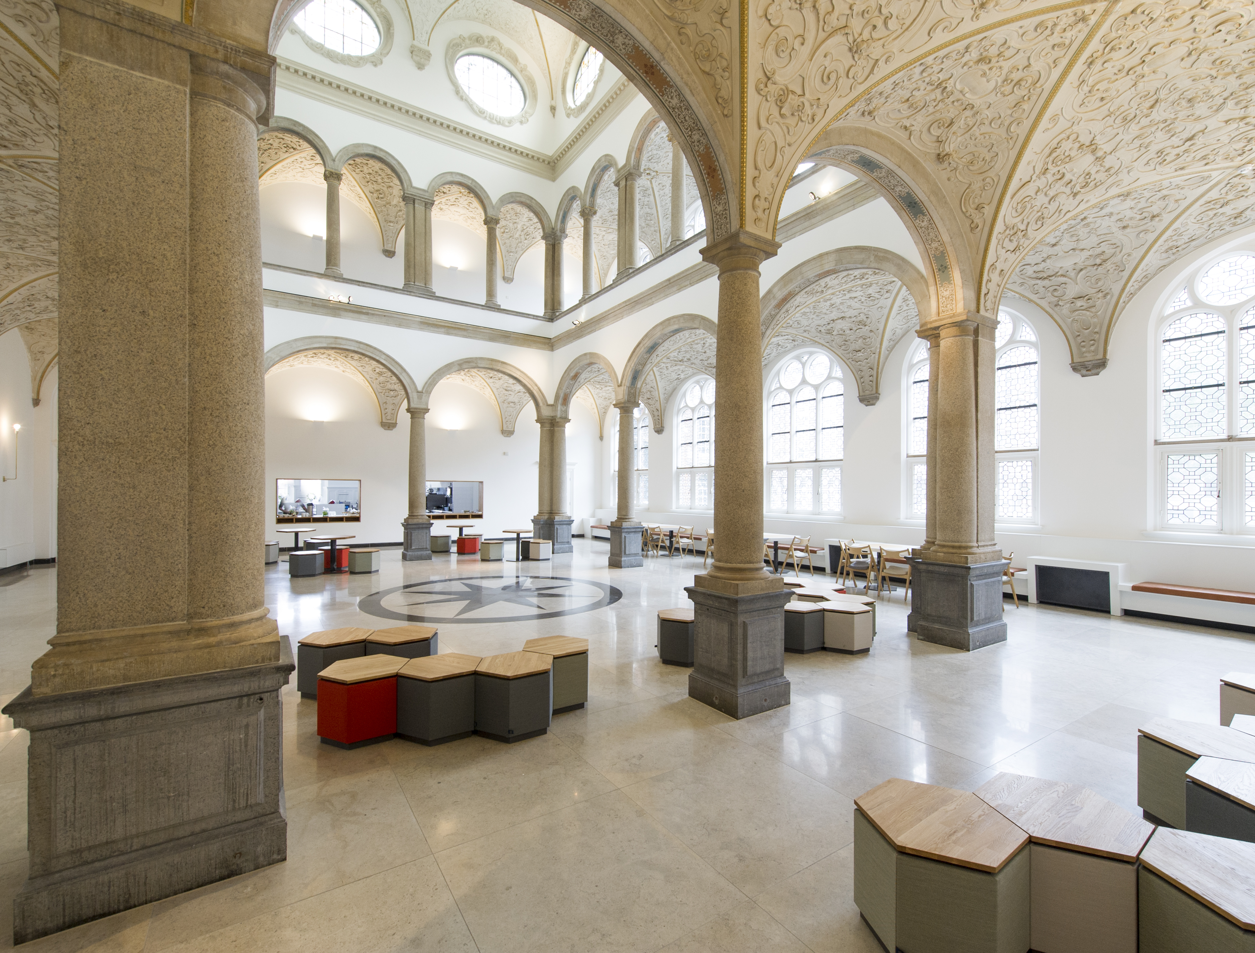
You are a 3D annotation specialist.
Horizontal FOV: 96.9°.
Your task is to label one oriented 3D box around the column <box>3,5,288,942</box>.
[{"bbox_3d":[-2.151,-0.099,2.710,0.899,3.696,0.899,1,-2,-33],"label":"column"}]

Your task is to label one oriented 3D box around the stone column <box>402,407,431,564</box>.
[{"bbox_3d":[-5.184,0.191,13.691,0.596,3.713,0.596,1,-2,-33],"label":"stone column"}]

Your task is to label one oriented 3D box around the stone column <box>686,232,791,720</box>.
[{"bbox_3d":[0.910,-0.038,4.544,0.624,3.694,0.624,1,-2,-34],"label":"stone column"}]

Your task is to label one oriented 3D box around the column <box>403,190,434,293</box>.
[{"bbox_3d":[-5.148,-5.725,13.743,0.694,2.354,0.362,1,-2,-34],"label":"column"}]

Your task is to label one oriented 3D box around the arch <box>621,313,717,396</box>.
[{"bbox_3d":[1.031,-2.459,11.171,0.400,1.500,3.500,1,-2,-33],"label":"arch"}]

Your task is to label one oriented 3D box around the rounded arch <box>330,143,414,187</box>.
[{"bbox_3d":[-6.105,-7.430,13.408,1.740,0.940,0.360,1,-2,-33],"label":"rounded arch"}]

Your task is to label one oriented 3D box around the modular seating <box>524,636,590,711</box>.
[{"bbox_3d":[-0.561,1.574,4.443,0.581,0.455,0.505,1,-2,-34],"label":"modular seating"}]

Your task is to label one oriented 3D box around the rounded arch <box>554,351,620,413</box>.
[{"bbox_3d":[-0.955,-2.361,14.167,0.400,1.470,3.500,1,-2,-33],"label":"rounded arch"}]

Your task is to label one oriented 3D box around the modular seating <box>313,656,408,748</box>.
[{"bbox_3d":[-1.779,1.512,3.788,0.600,0.430,0.520,1,-2,-33],"label":"modular seating"}]

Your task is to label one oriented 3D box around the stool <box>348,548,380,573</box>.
[{"bbox_3d":[-5.346,1.735,11.344,0.581,0.455,0.505,1,-2,-21],"label":"stool"}]

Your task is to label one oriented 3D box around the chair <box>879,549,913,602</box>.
[{"bbox_3d":[4.378,1.543,8.929,0.521,0.798,0.512,1,-2,-33],"label":"chair"}]

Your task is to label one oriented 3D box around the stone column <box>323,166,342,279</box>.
[{"bbox_3d":[-6.779,-5.822,12.793,0.353,2.436,0.353,1,-2,-33],"label":"stone column"}]

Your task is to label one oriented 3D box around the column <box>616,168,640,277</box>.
[{"bbox_3d":[0.022,-5.737,12.767,0.400,2.469,0.800,1,-2,-33],"label":"column"}]

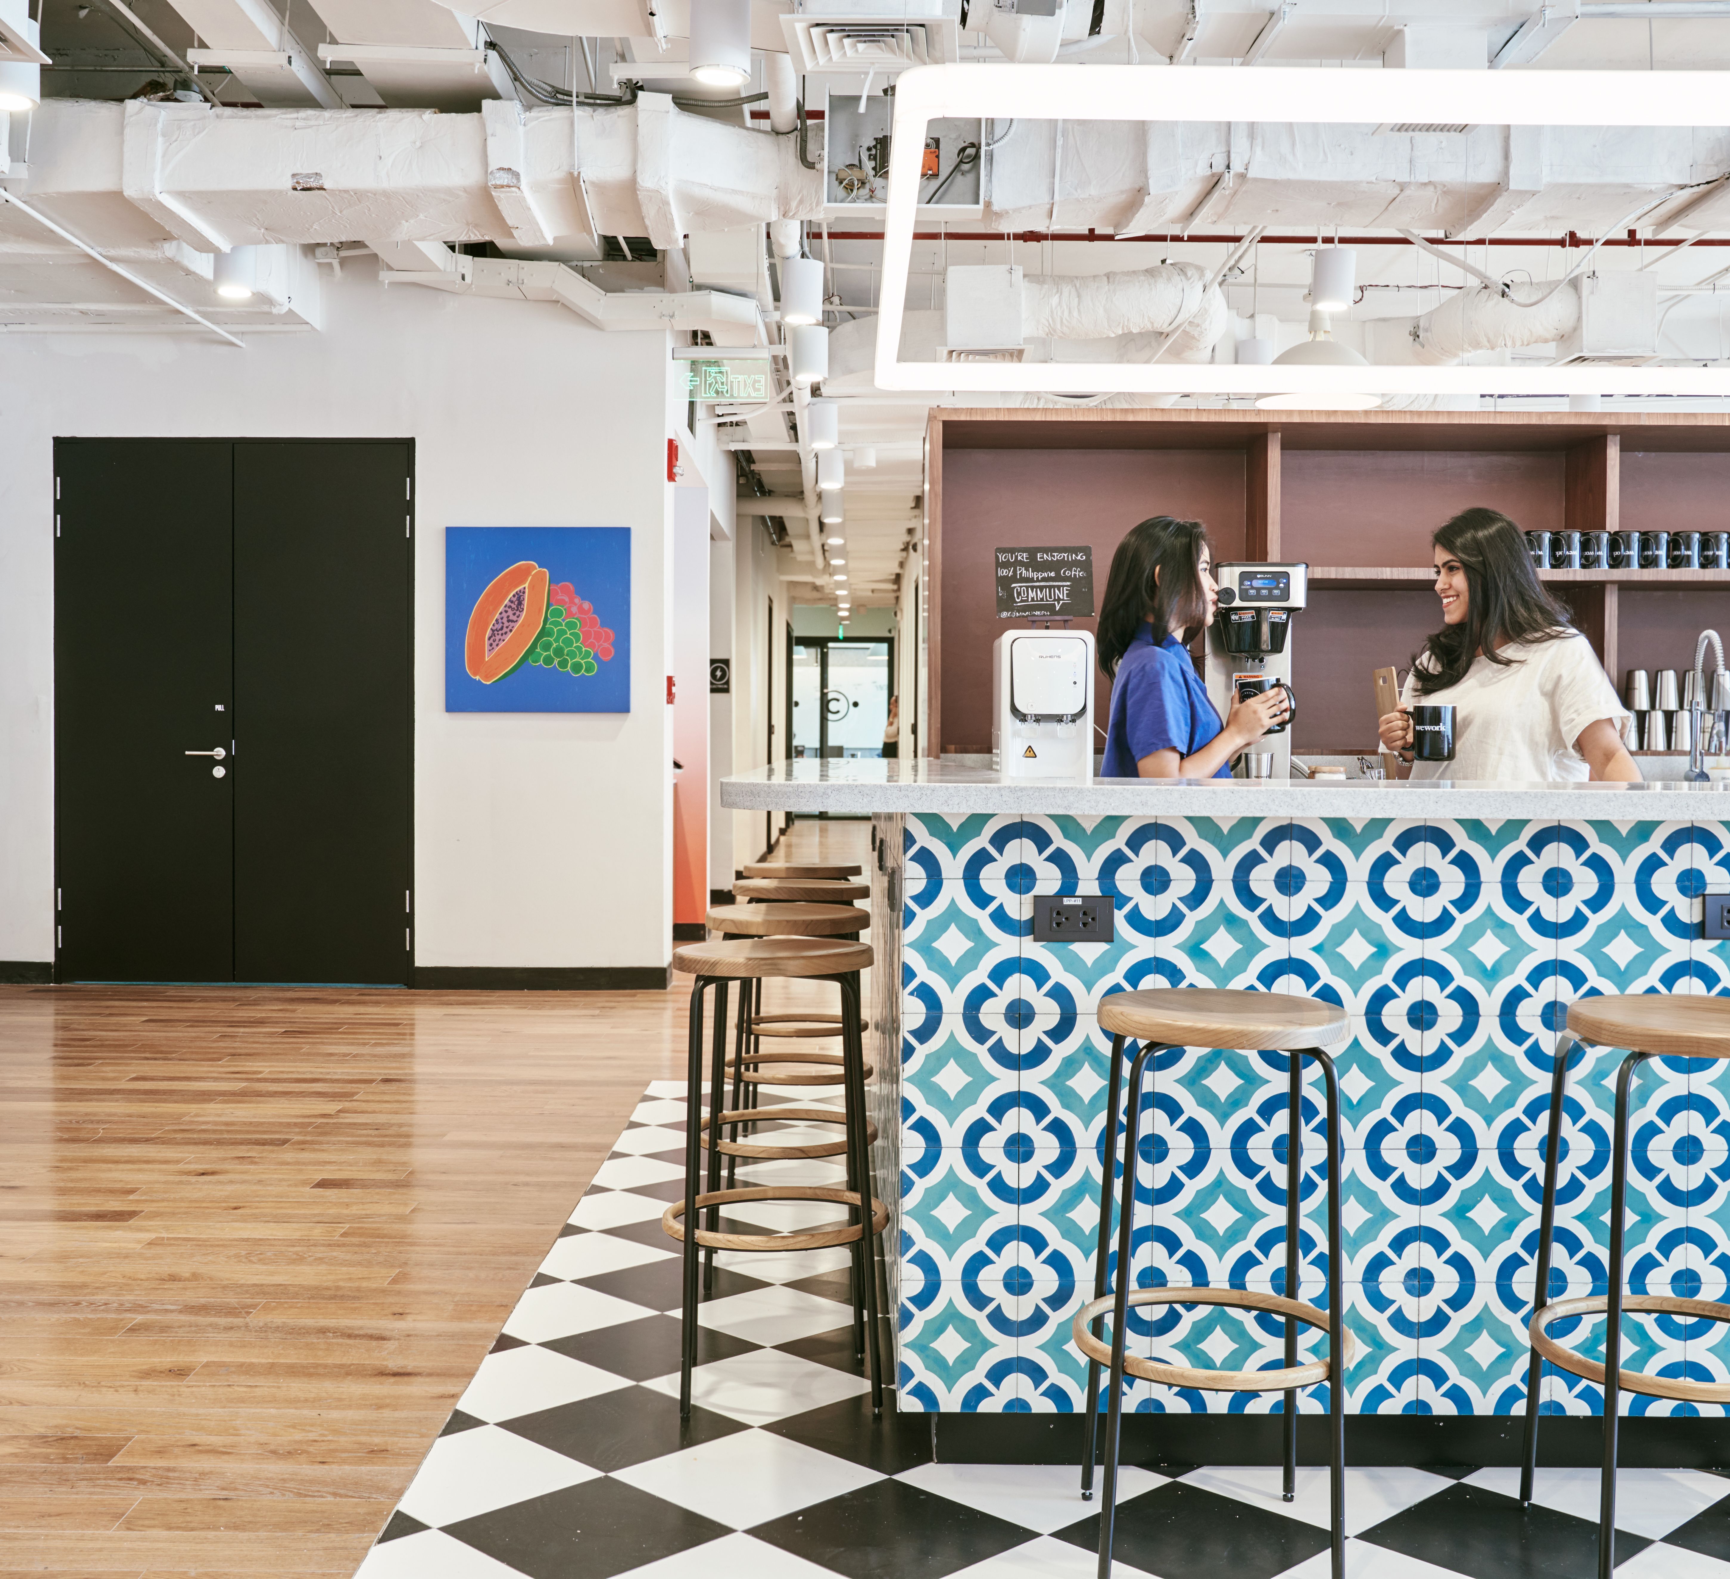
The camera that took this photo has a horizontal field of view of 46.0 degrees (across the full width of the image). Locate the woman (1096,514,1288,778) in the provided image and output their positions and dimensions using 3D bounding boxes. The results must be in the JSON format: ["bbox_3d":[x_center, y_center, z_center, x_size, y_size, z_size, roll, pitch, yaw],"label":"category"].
[{"bbox_3d":[0.650,0.221,4.156,0.380,1.560,0.430,0,1,-5],"label":"woman"}]

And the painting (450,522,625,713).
[{"bbox_3d":[-1.442,-0.742,8.982,0.802,0.802,0.040,0,1,0],"label":"painting"}]

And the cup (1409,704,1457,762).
[{"bbox_3d":[1.132,-0.111,4.100,0.112,0.107,0.083,0,1,0],"label":"cup"}]

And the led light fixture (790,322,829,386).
[{"bbox_3d":[-0.222,-1.817,8.527,0.142,0.198,0.142,0,1,0],"label":"led light fixture"}]

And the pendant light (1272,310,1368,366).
[{"bbox_3d":[1.864,-1.786,8.359,0.520,0.400,0.520,1,1,0],"label":"pendant light"}]

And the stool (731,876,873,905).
[{"bbox_3d":[-0.162,0.608,5.147,0.390,0.760,0.390,0,1,0],"label":"stool"}]

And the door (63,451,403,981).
[{"bbox_3d":[-2.736,-0.331,8.865,1.564,2.378,0.090,1,1,0],"label":"door"}]

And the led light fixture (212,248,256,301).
[{"bbox_3d":[-2.148,-1.794,6.955,0.142,0.198,0.142,0,1,0],"label":"led light fixture"}]

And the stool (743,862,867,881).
[{"bbox_3d":[-0.177,0.585,5.766,0.370,0.740,0.370,1,1,0],"label":"stool"}]

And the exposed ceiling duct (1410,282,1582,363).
[{"bbox_3d":[2.683,-1.945,8.557,0.680,0.290,0.520,0,1,0],"label":"exposed ceiling duct"}]

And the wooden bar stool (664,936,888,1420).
[{"bbox_3d":[-0.148,0.641,3.421,0.380,0.740,0.380,1,1,0],"label":"wooden bar stool"}]

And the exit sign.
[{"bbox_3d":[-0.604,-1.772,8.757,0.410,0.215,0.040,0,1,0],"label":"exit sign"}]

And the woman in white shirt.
[{"bbox_3d":[1.313,0.213,4.206,0.480,1.585,0.380,2,2,40],"label":"woman in white shirt"}]

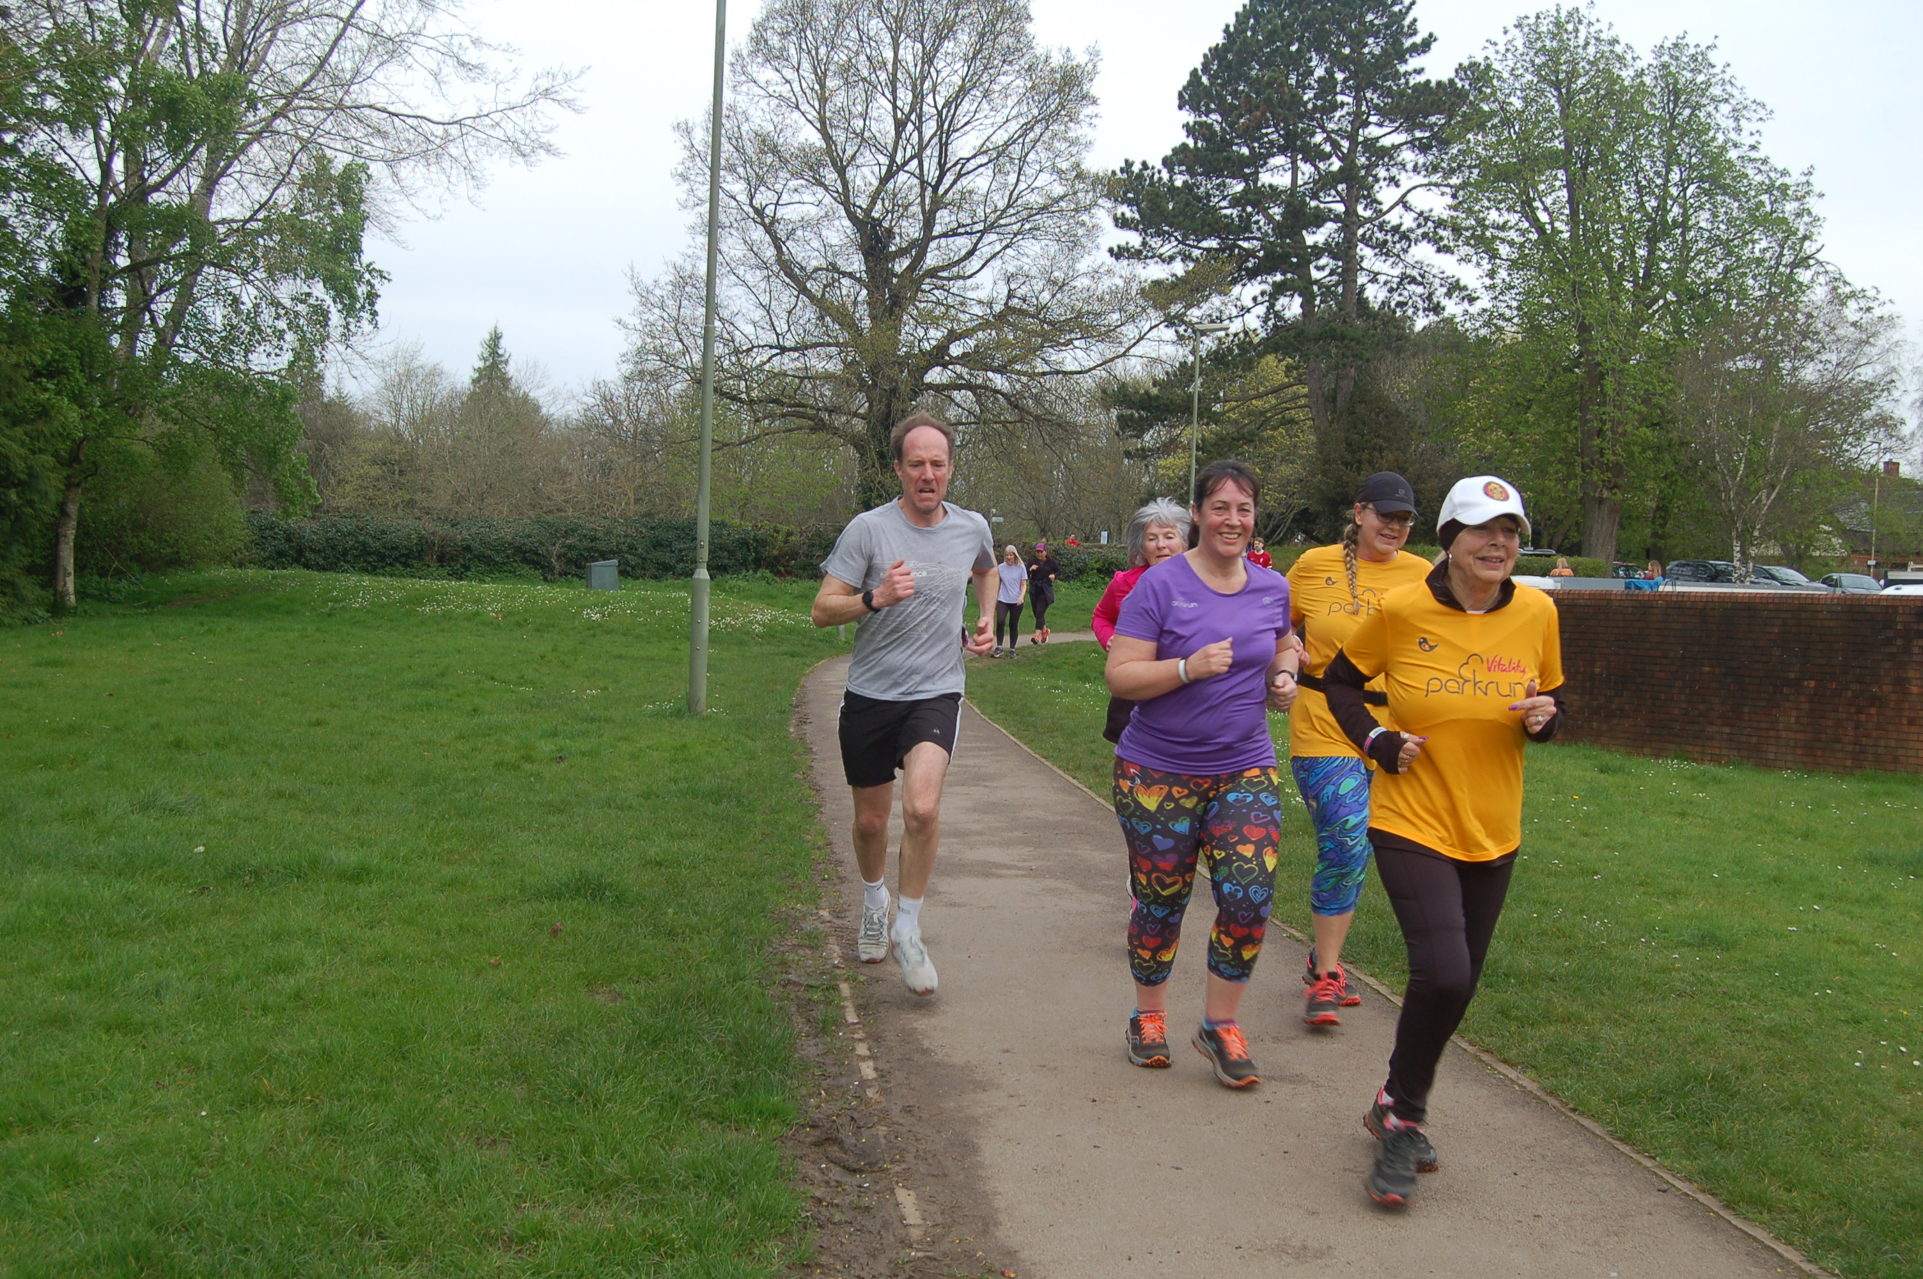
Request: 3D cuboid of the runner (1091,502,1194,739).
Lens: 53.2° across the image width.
[{"bbox_3d":[0.714,0.286,7.000,0.500,1.600,0.550,2,1,-8],"label":"runner"}]

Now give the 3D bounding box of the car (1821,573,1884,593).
[{"bbox_3d":[29.752,-1.447,64.000,1.780,1.460,4.200,2,1,-5],"label":"car"}]

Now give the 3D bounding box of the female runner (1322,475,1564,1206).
[{"bbox_3d":[1.105,0.437,4.380,0.550,1.620,0.580,2,1,-10],"label":"female runner"}]

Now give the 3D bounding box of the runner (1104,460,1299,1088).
[{"bbox_3d":[0.646,0.344,5.180,0.530,1.650,0.550,2,1,-6],"label":"runner"}]

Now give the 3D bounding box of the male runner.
[{"bbox_3d":[-0.178,0.187,5.920,0.550,1.770,0.650,2,1,-6],"label":"male runner"}]

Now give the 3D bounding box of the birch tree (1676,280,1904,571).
[{"bbox_3d":[21.093,-4.818,49.000,5.500,8.500,5.200,2,1,0],"label":"birch tree"}]

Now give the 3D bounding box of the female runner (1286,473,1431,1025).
[{"bbox_3d":[1.222,0.322,5.800,0.520,1.650,0.560,2,1,-9],"label":"female runner"}]

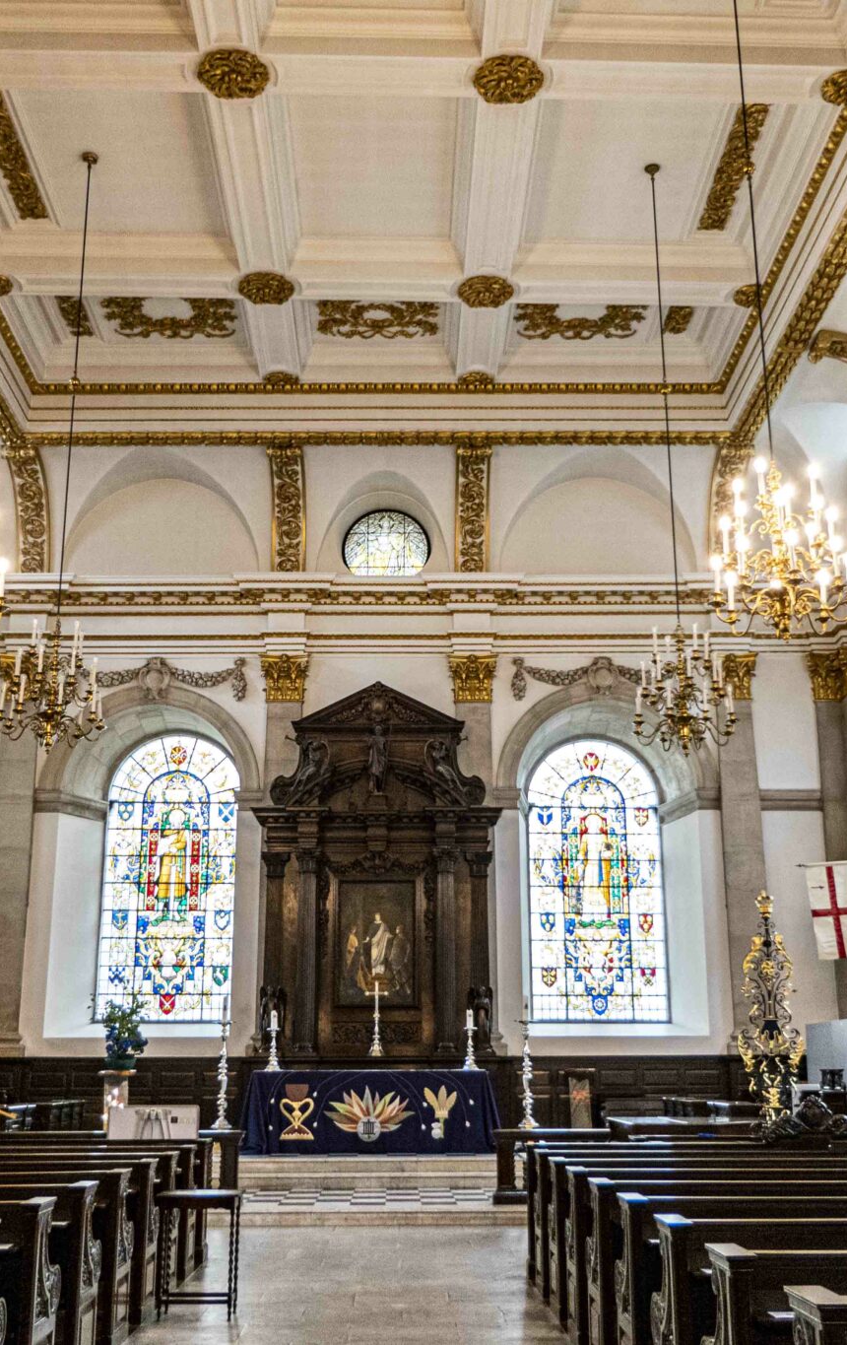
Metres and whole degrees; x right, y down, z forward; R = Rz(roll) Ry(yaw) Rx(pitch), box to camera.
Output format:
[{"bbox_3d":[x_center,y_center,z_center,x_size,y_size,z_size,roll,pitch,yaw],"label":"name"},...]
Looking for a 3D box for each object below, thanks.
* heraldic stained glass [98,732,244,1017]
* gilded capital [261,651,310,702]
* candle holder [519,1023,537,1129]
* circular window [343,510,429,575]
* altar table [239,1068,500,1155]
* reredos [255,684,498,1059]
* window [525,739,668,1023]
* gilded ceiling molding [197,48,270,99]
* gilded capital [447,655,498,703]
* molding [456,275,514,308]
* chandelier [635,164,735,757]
[{"bbox_3d":[-3.741,3.005,20.073,2.061,4.300,0.200,0,-17,-1],"label":"heraldic stained glass"},{"bbox_3d":[-2.238,0.114,21.725,0.786,0.806,0.320,0,-16,-1],"label":"gilded capital"},{"bbox_3d":[1.289,4.974,16.596,0.230,1.267,0.230,0,-17,-1],"label":"candle holder"},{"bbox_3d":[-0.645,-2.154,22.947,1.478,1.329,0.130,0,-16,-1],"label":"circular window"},{"bbox_3d":[-0.661,5.561,17.063,3.140,1.011,0.950,0,-17,-1],"label":"altar table"},{"bbox_3d":[-0.652,2.850,19.080,3.471,5.467,0.850,0,-17,-1],"label":"reredos"},{"bbox_3d":[2.798,3.360,22.145,2.278,4.654,0.130,0,-16,-1],"label":"window"},{"bbox_3d":[-2.050,-6.467,14.514,0.760,0.150,0.740,0,-17,-1],"label":"gilded ceiling molding"},{"bbox_3d":[0.746,0.114,20.190,0.733,0.758,0.350,0,-17,-1],"label":"gilded capital"},{"bbox_3d":[0.847,-5.258,18.530,0.780,0.150,0.760,0,-17,-1],"label":"molding"},{"bbox_3d":[2.883,-2.704,15.765,1.160,7.560,1.160,0,-16,-1],"label":"chandelier"}]

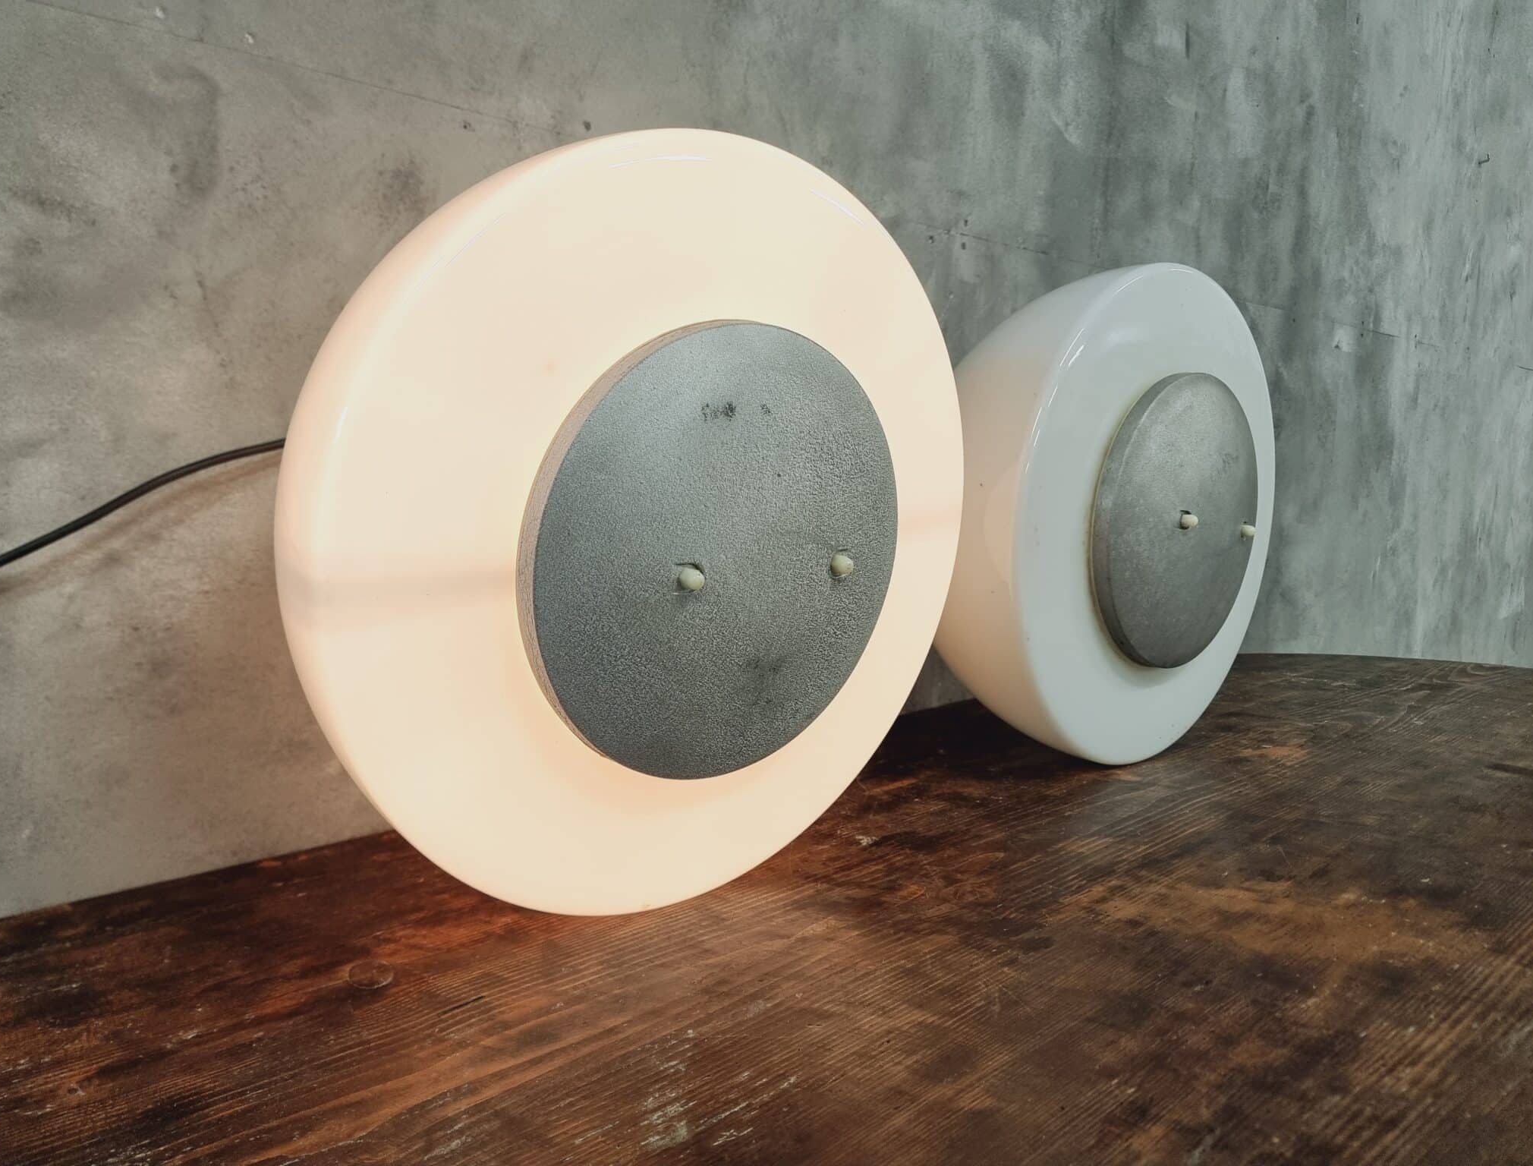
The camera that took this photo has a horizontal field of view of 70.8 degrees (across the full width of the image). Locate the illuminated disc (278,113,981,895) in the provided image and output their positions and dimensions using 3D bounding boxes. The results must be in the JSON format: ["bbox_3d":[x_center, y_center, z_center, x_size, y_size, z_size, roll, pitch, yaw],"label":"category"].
[{"bbox_3d":[-0.070,-0.031,0.560,0.370,0.370,0.187,-5,17,-41],"label":"illuminated disc"}]

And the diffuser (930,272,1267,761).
[{"bbox_3d":[0.250,-0.054,0.850,0.370,0.370,0.187,-5,10,-41],"label":"diffuser"}]

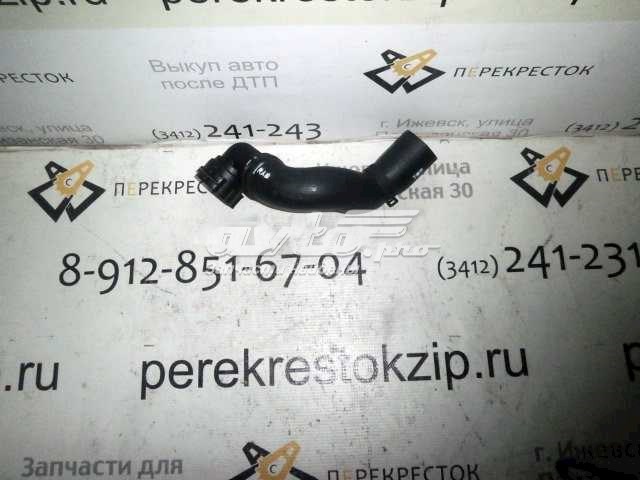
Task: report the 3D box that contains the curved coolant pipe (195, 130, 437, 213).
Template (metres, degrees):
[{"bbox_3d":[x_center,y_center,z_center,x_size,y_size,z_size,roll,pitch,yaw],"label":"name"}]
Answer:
[{"bbox_3d":[-0.004,-0.072,0.505,0.252,0.055,0.082,-4,79,-2],"label":"curved coolant pipe"}]

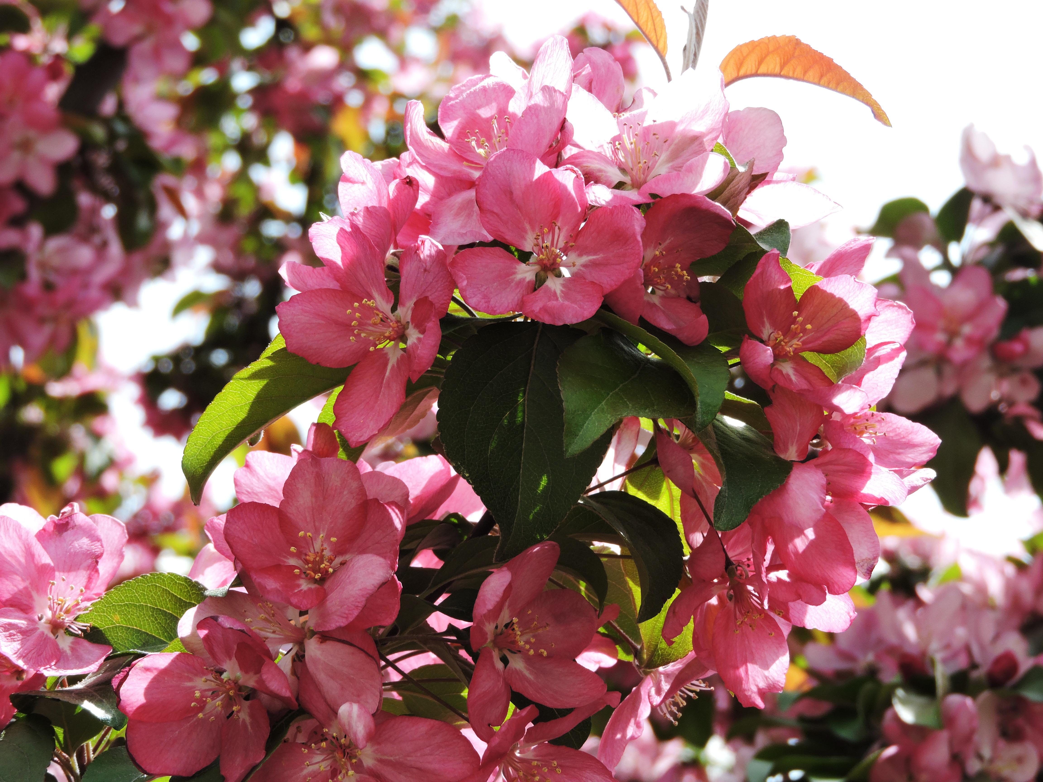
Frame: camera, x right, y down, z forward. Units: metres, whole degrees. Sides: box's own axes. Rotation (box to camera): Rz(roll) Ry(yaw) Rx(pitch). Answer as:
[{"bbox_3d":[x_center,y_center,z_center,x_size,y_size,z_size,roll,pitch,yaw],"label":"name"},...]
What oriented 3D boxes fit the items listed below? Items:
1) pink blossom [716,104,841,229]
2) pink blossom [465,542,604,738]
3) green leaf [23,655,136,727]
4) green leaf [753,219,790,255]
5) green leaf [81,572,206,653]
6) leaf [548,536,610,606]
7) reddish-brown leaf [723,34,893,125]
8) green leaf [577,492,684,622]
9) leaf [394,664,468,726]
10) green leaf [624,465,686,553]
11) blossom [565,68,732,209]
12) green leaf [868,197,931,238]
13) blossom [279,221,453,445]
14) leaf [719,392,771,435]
[{"bbox_3d":[0.064,-0.056,0.945,0.024,0.034,0.034,-28,-6,-13],"label":"pink blossom"},{"bbox_3d":[0.003,0.057,0.868,0.034,0.044,0.020,7,-7,-33],"label":"pink blossom"},{"bbox_3d":[-0.102,0.069,0.865,0.026,0.017,0.016,1,-18,-6],"label":"green leaf"},{"bbox_3d":[0.058,-0.035,0.875,0.011,0.009,0.007,2,-21,-12],"label":"green leaf"},{"bbox_3d":[-0.087,0.051,0.870,0.031,0.019,0.012,-7,-18,7],"label":"green leaf"},{"bbox_3d":[0.014,0.045,0.935,0.016,0.019,0.018,2,6,-6],"label":"leaf"},{"bbox_3d":[0.071,-0.077,0.950,0.043,0.019,0.016,14,-6,-7],"label":"reddish-brown leaf"},{"bbox_3d":[0.025,0.038,0.868,0.024,0.029,0.016,-9,-14,-24],"label":"green leaf"},{"bbox_3d":[-0.022,0.072,0.895,0.020,0.015,0.010,0,-17,-6],"label":"leaf"},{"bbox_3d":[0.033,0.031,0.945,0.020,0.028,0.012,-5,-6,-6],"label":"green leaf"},{"bbox_3d":[0.029,-0.058,0.868,0.038,0.031,0.022,0,-41,0],"label":"blossom"},{"bbox_3d":[0.129,-0.059,1.280,0.023,0.016,0.013,0,-11,0],"label":"green leaf"},{"bbox_3d":[-0.035,-0.013,0.858,0.037,0.049,0.023,-5,-11,30],"label":"blossom"},{"bbox_3d":[0.052,0.005,0.880,0.016,0.011,0.010,-11,-15,-15],"label":"leaf"}]

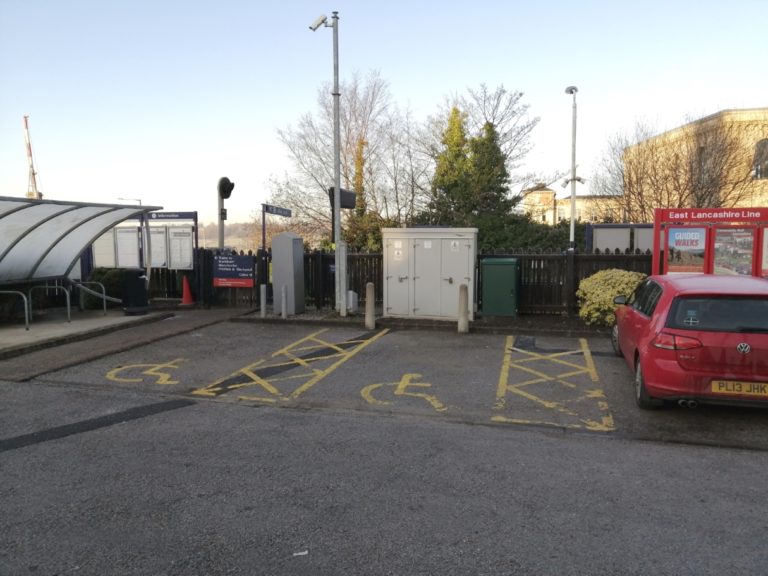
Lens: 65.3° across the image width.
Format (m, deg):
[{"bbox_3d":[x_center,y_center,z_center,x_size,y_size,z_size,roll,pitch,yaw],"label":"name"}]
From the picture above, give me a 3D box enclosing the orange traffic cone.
[{"bbox_3d":[-4.891,0.047,14.863,0.410,0.755,0.410,1,5,14],"label":"orange traffic cone"}]

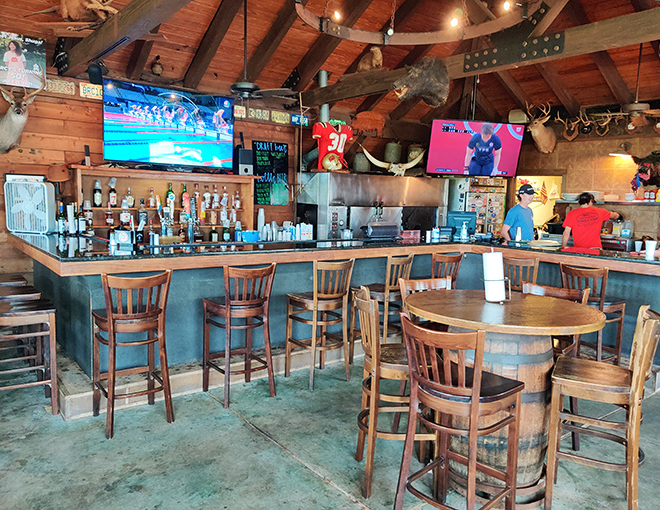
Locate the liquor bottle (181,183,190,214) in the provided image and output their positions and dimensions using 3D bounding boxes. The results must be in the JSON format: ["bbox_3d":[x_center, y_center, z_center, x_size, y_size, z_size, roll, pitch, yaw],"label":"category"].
[{"bbox_3d":[-1.883,-0.767,6.866,0.085,0.321,0.085,-3,7,-38],"label":"liquor bottle"}]

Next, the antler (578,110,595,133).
[{"bbox_3d":[3.966,-2.049,8.200,0.210,0.360,0.180,7,8,43],"label":"antler"}]

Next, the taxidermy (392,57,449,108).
[{"bbox_3d":[0.959,-1.827,5.617,0.480,0.500,0.370,-1,7,-28],"label":"taxidermy"}]

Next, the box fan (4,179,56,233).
[{"bbox_3d":[-3.249,-0.509,5.759,0.530,0.542,0.112,3,6,11],"label":"box fan"}]

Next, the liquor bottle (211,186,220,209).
[{"bbox_3d":[-1.504,-0.770,6.981,0.085,0.305,0.085,-3,8,-38],"label":"liquor bottle"}]

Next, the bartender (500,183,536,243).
[{"bbox_3d":[2.427,0.026,6.911,0.360,1.840,0.500,5,7,28],"label":"bartender"}]

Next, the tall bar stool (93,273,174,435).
[{"bbox_3d":[-1.384,0.630,3.688,0.460,1.080,0.465,-3,8,-38],"label":"tall bar stool"}]

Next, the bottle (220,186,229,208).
[{"bbox_3d":[-1.429,-0.781,7.226,0.085,0.294,0.085,-3,7,-38],"label":"bottle"}]

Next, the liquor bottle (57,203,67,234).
[{"bbox_3d":[-2.833,-0.384,5.609,0.082,0.340,0.082,-3,7,-38],"label":"liquor bottle"}]

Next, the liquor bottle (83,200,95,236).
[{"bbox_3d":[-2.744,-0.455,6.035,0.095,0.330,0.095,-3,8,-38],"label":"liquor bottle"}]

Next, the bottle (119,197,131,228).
[{"bbox_3d":[-2.421,-0.499,6.286,0.098,0.300,0.092,-3,8,-38],"label":"bottle"}]

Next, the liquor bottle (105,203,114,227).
[{"bbox_3d":[-2.567,-0.481,6.173,0.095,0.270,0.090,-3,8,-38],"label":"liquor bottle"}]

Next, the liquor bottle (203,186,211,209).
[{"bbox_3d":[-1.637,-0.770,7.062,0.093,0.301,0.093,-3,7,-38],"label":"liquor bottle"}]

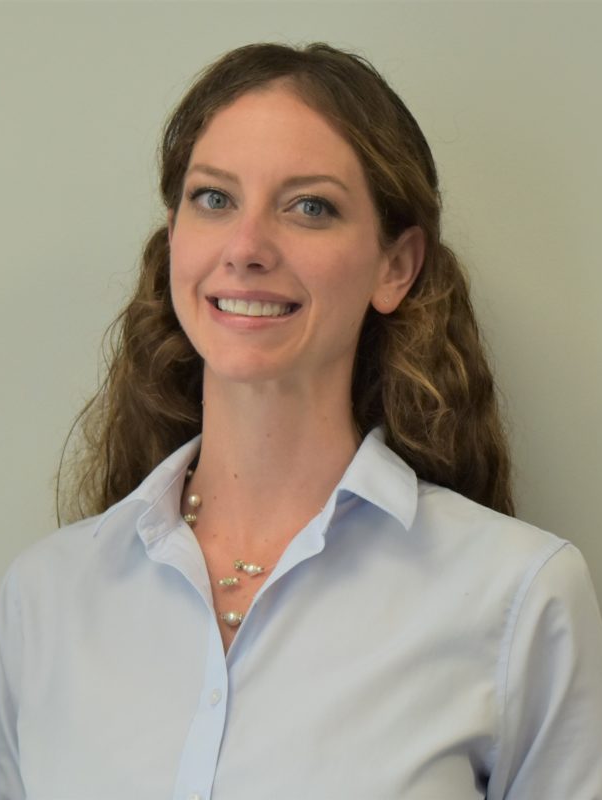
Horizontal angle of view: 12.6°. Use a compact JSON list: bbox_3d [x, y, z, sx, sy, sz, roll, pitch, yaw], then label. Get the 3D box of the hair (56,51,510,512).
[{"bbox_3d":[-0.011,-0.075,1.790,0.285,0.325,0.230,0,0,20],"label":"hair"}]

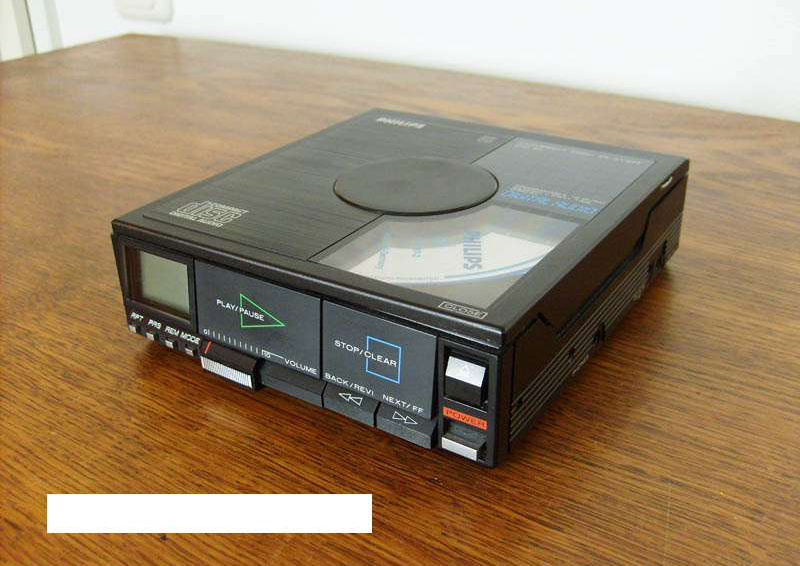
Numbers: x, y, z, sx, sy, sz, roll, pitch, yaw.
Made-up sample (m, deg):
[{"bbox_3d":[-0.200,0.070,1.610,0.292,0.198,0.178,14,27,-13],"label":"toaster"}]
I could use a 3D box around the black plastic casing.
[{"bbox_3d":[0.006,-0.014,0.259,0.127,0.036,0.132,15,32,31],"label":"black plastic casing"}]

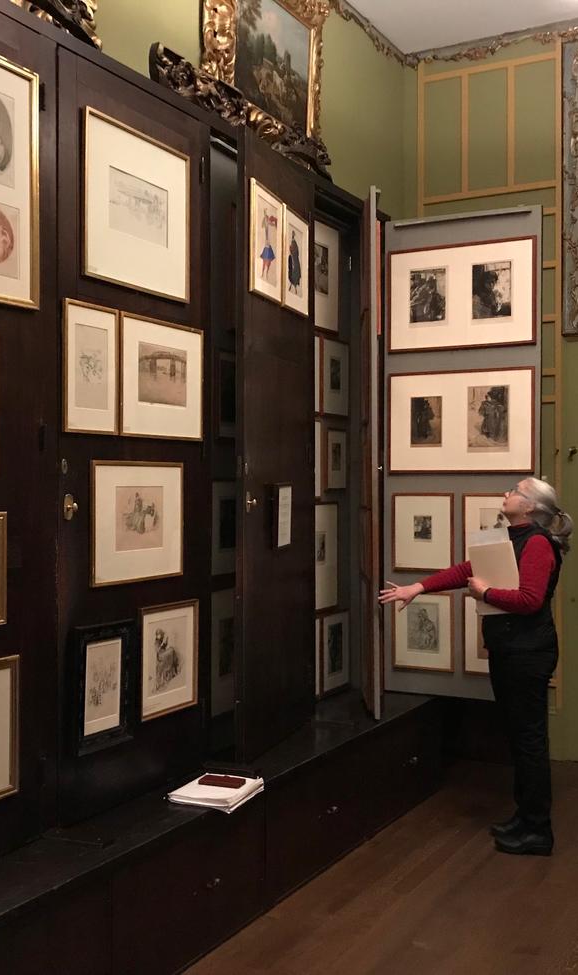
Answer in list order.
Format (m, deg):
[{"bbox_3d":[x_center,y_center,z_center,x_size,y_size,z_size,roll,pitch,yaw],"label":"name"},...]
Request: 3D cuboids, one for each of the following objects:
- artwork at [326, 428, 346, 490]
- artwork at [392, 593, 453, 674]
[{"bbox_3d":[0.239,-0.142,5.424,0.028,0.319,0.210,0,0,29],"label":"artwork"},{"bbox_3d":[0.684,0.745,5.401,0.324,0.392,0.028,0,0,29],"label":"artwork"}]

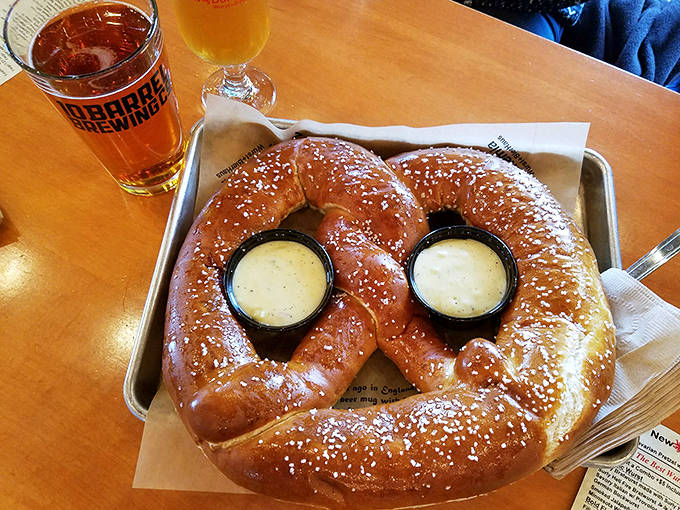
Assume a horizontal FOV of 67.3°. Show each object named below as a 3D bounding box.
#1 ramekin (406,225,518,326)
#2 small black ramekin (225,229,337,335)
[{"bbox_3d":[0.087,0.020,0.368,0.073,0.038,0.073,-3,64,6],"label":"ramekin"},{"bbox_3d":[-0.039,0.024,0.353,0.073,0.038,0.073,0,65,1],"label":"small black ramekin"}]

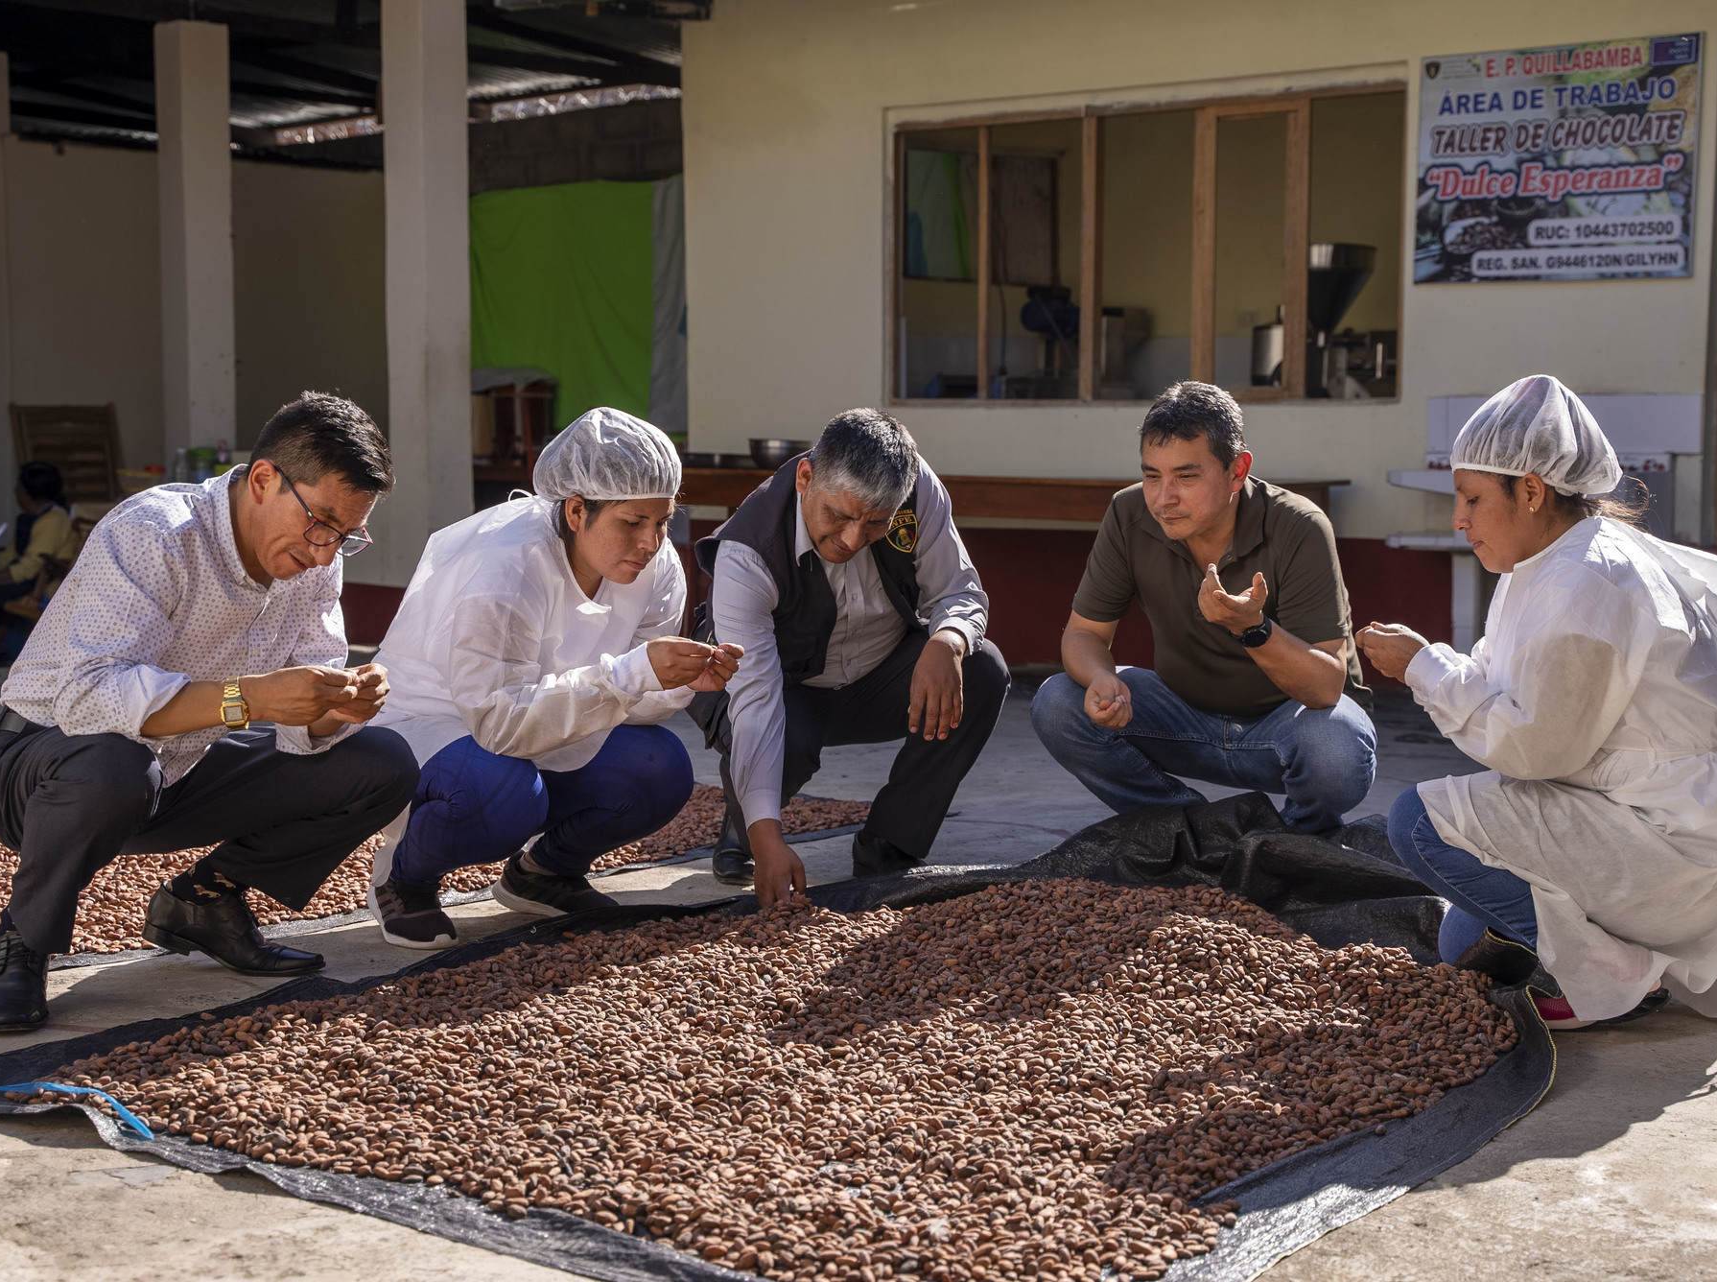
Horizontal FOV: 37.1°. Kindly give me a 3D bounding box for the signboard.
[{"bbox_3d":[2.304,-1.582,8.490,0.955,0.775,0.030,3,6,35],"label":"signboard"}]

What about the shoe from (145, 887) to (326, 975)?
[{"bbox_3d":[-0.977,0.444,3.994,0.290,0.125,0.105,2,5,20],"label":"shoe"}]

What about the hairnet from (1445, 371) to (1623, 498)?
[{"bbox_3d":[0.970,-0.294,3.660,0.245,0.178,0.205,-1,5,-7],"label":"hairnet"}]

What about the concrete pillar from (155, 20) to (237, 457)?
[{"bbox_3d":[-3.114,-1.412,12.068,0.220,3.011,0.272,4,6,38],"label":"concrete pillar"}]

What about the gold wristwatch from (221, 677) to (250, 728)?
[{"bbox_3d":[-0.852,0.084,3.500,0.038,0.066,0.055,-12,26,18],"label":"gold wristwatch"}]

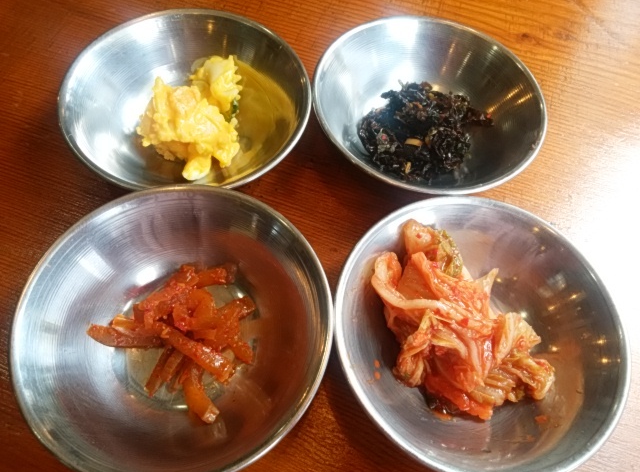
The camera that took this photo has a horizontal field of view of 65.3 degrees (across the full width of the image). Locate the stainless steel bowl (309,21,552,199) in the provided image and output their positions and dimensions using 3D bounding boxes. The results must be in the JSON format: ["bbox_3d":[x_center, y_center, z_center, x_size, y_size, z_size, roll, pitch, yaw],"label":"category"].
[{"bbox_3d":[0.054,-0.060,0.268,0.117,0.041,0.117,1,63,-3],"label":"stainless steel bowl"}]

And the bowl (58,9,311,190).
[{"bbox_3d":[-0.065,-0.060,0.259,0.117,0.041,0.117,1,63,-3],"label":"bowl"}]

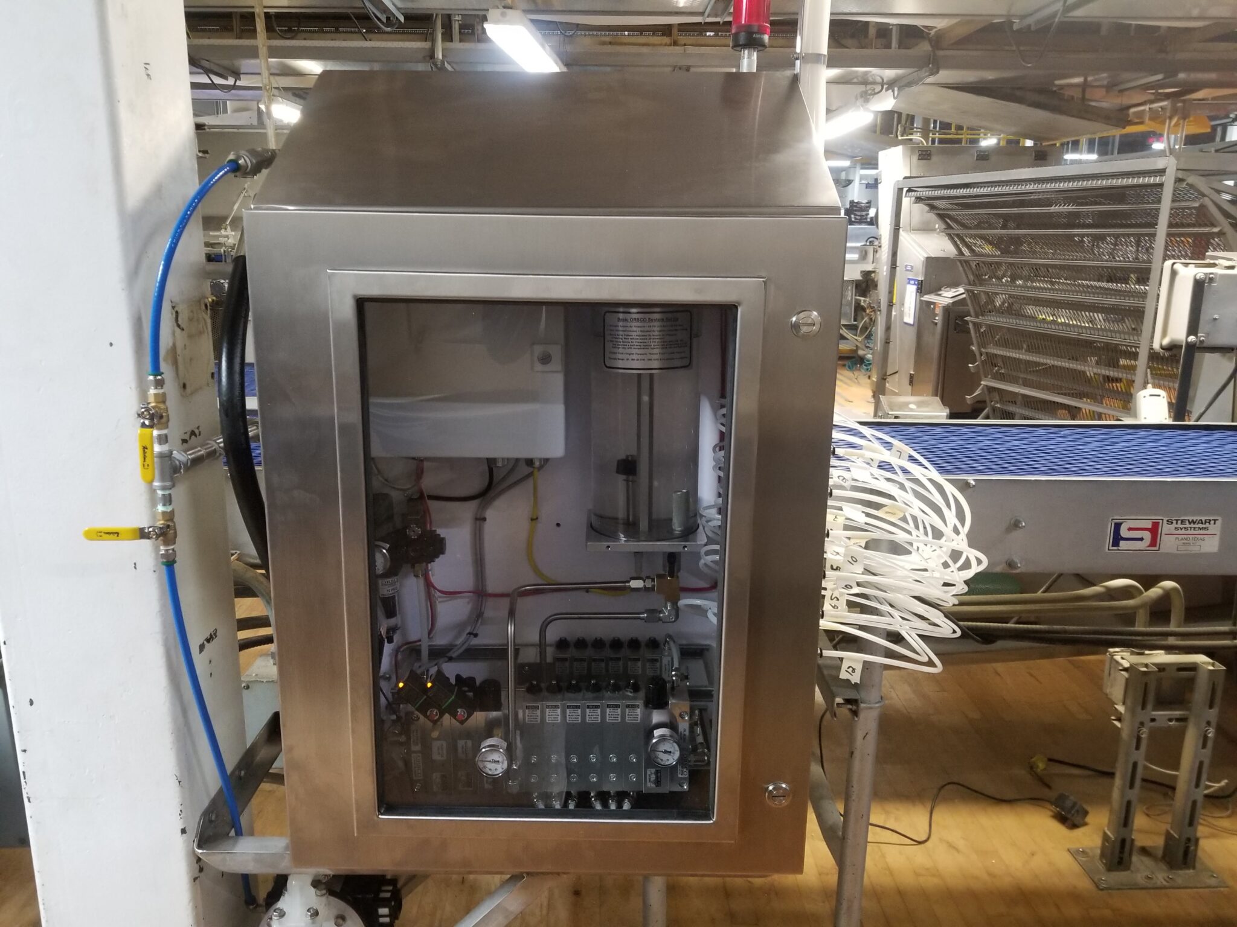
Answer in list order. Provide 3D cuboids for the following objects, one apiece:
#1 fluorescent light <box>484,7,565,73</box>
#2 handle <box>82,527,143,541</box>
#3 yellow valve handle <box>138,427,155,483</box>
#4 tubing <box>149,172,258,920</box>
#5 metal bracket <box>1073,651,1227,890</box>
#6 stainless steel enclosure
[{"bbox_3d":[-0.379,-1.828,4.181,0.155,0.115,1.250,2,12,5],"label":"fluorescent light"},{"bbox_3d":[-0.553,0.077,1.016,0.062,0.015,0.009,1,12,0],"label":"handle"},{"bbox_3d":[-0.506,-0.009,0.997,0.015,0.061,0.009,1,12,0],"label":"yellow valve handle"},{"bbox_3d":[-0.468,0.123,1.112,0.073,0.945,0.140,1,12,0],"label":"tubing"},{"bbox_3d":[1.285,0.727,2.209,0.315,0.530,0.185,1,12,0],"label":"metal bracket"},{"bbox_3d":[-0.078,-0.007,1.145,0.610,0.946,0.300,1,12,0],"label":"stainless steel enclosure"}]

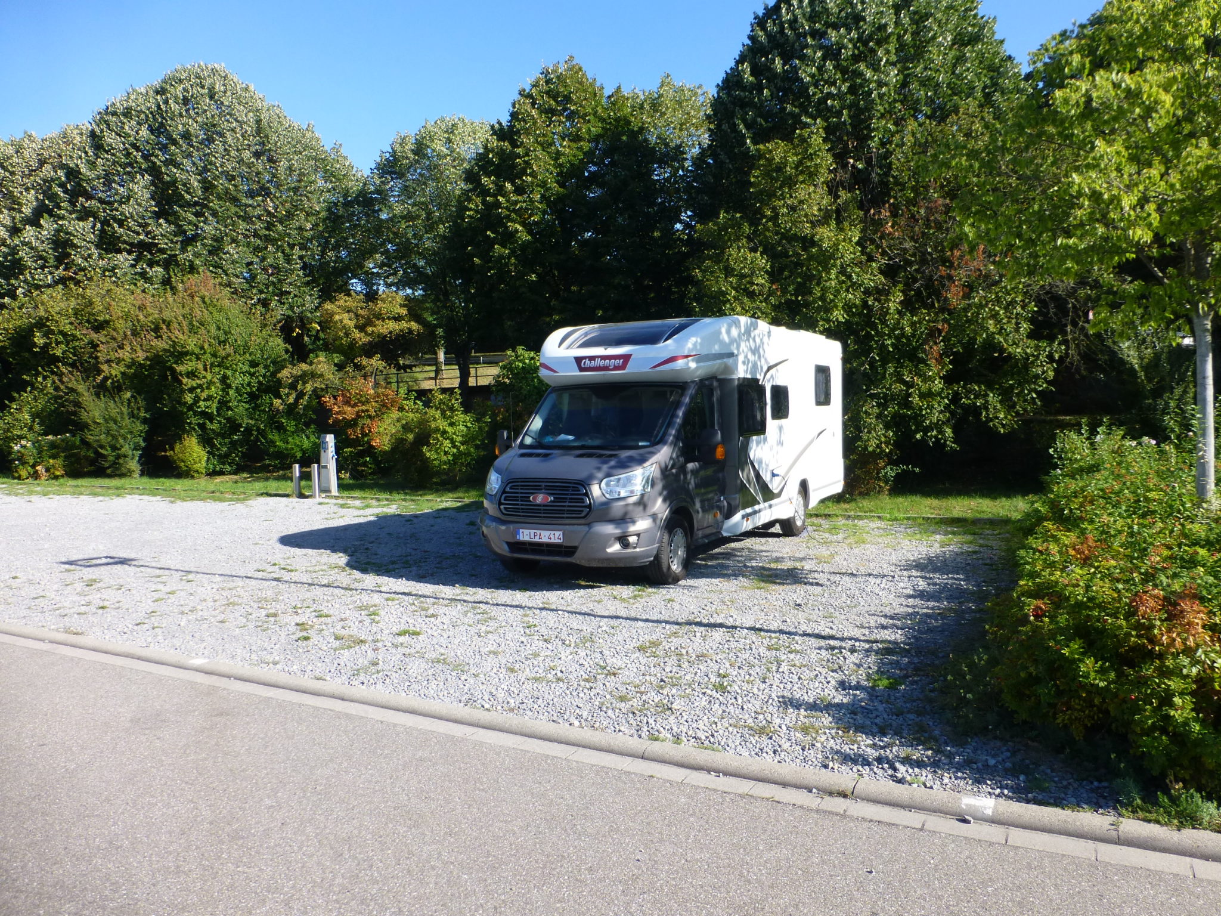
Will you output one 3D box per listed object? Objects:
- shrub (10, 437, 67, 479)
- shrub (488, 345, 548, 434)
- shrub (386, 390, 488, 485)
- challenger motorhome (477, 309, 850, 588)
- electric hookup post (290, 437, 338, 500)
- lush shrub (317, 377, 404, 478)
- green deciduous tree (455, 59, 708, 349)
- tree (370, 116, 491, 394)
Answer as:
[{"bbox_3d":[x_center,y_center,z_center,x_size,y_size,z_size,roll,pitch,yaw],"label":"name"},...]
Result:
[{"bbox_3d":[-19.639,0.015,28.964,1.500,1.400,1.300,-3,4,-34],"label":"shrub"},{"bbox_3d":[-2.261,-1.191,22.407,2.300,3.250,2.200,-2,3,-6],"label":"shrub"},{"bbox_3d":[-4.699,-0.619,22.634,2.600,2.600,2.300,-2,3,-12],"label":"shrub"},{"bbox_3d":[0.993,-0.302,10.992,2.400,2.880,6.950,0,3,29],"label":"challenger motorhome"},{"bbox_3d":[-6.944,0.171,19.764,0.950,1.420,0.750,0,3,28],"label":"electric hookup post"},{"bbox_3d":[-7.229,-0.925,24.420,2.400,2.950,2.300,-2,3,-16],"label":"lush shrub"},{"bbox_3d":[-1.308,-7.115,30.630,8.800,13.600,8.000,-1,3,-2],"label":"green deciduous tree"},{"bbox_3d":[-8.087,-7.909,37.599,6.600,13.800,6.400,-2,3,-12],"label":"tree"}]

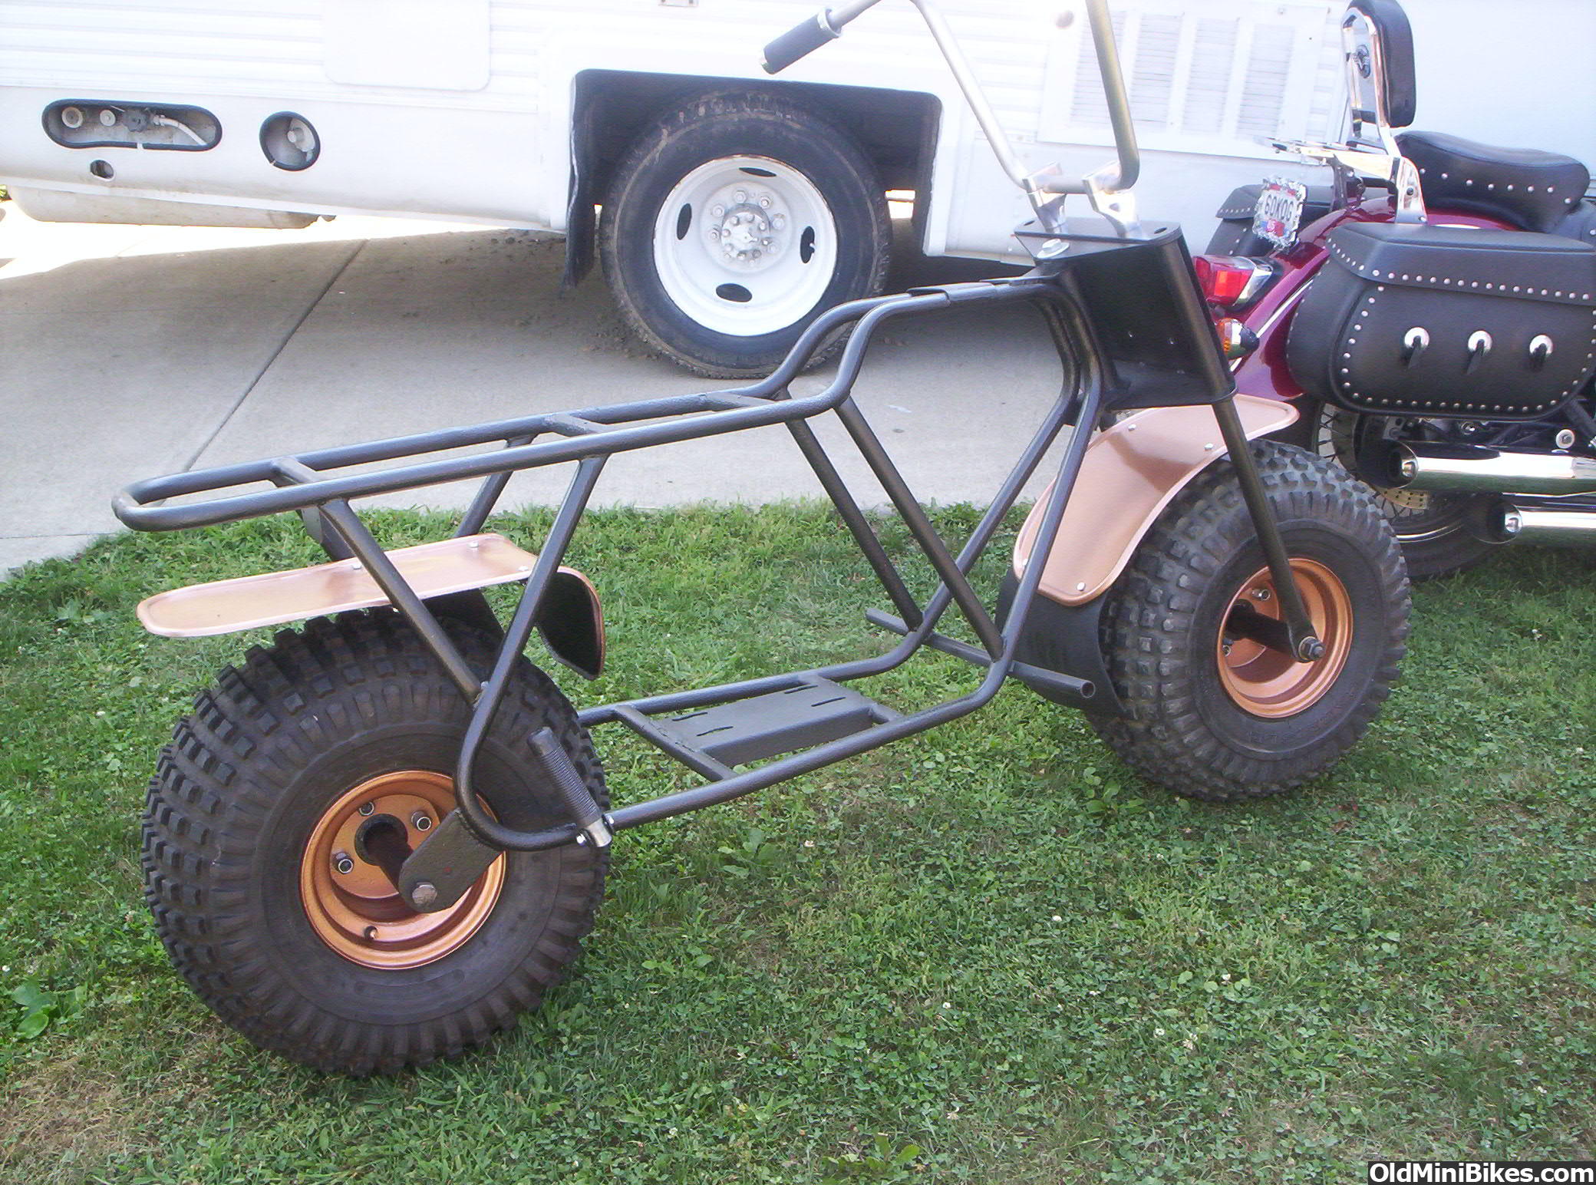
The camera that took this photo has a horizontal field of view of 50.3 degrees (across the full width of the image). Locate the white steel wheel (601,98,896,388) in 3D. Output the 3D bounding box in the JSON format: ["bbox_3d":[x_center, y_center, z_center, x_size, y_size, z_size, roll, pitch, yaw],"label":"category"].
[{"bbox_3d":[-0.126,-0.870,4.169,0.715,0.715,0.215,2,25,-2],"label":"white steel wheel"}]

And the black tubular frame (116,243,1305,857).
[{"bbox_3d":[-0.050,-0.075,2.167,1.480,0.625,0.560,-13,15,-24],"label":"black tubular frame"}]

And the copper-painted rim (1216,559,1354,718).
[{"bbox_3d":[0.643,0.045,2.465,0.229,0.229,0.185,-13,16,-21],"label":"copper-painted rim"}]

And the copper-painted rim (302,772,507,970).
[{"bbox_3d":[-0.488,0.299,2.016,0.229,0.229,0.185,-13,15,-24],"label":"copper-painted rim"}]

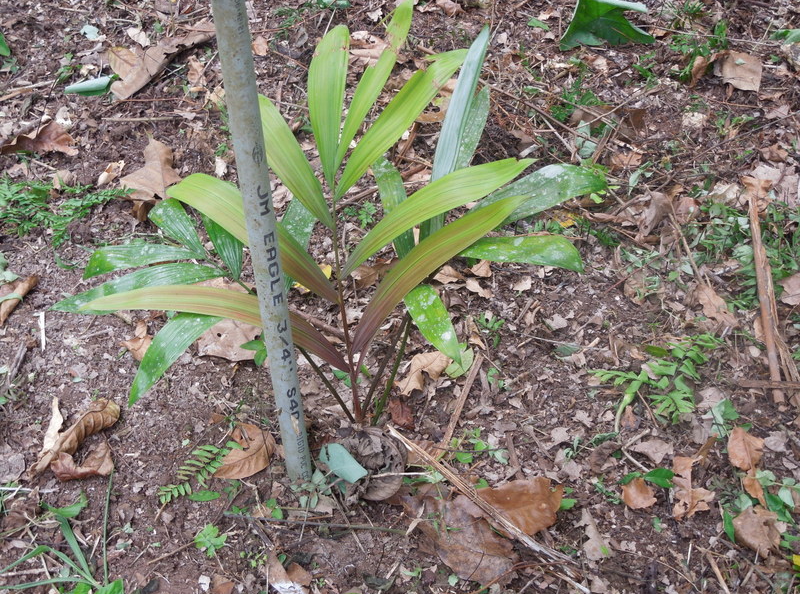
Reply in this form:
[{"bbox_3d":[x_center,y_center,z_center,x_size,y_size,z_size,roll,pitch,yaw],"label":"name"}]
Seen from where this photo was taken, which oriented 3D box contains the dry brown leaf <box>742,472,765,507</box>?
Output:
[{"bbox_3d":[0.378,0.205,1.504,0.018,0.012,0.050,-7,43,-4],"label":"dry brown leaf"}]

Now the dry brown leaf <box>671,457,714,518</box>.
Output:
[{"bbox_3d":[0.314,0.204,1.506,0.045,0.016,0.084,4,43,8],"label":"dry brown leaf"}]

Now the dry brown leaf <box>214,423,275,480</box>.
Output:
[{"bbox_3d":[-0.167,0.172,1.555,0.055,0.022,0.077,9,49,10],"label":"dry brown leaf"}]

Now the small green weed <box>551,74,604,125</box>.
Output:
[{"bbox_3d":[0.235,-0.270,1.923,0.076,0.035,0.054,-30,54,-22],"label":"small green weed"}]

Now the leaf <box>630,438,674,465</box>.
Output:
[{"bbox_3d":[0.279,0.167,1.552,0.043,0.012,0.029,23,49,26],"label":"leaf"}]

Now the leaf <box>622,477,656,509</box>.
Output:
[{"bbox_3d":[0.253,0.207,1.487,0.036,0.016,0.034,-3,43,0],"label":"leaf"}]

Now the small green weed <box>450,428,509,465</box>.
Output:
[{"bbox_3d":[0.088,0.165,1.560,0.064,0.022,0.044,-1,43,3],"label":"small green weed"}]

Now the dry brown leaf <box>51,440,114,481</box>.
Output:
[{"bbox_3d":[-0.348,0.180,1.546,0.067,0.027,0.045,-3,43,0],"label":"dry brown leaf"}]

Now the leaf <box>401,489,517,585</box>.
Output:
[{"bbox_3d":[0.057,0.247,1.471,0.074,0.025,0.133,-28,48,-24],"label":"leaf"}]

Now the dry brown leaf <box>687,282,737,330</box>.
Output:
[{"bbox_3d":[0.374,0.013,1.679,0.027,0.018,0.079,-21,51,-16],"label":"dry brown leaf"}]

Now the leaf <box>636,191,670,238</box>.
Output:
[{"bbox_3d":[0.332,-0.104,1.831,0.035,0.034,0.078,14,45,18],"label":"leaf"}]

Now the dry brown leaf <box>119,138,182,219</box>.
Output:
[{"bbox_3d":[-0.321,-0.157,1.841,0.077,0.040,0.129,14,51,14],"label":"dry brown leaf"}]

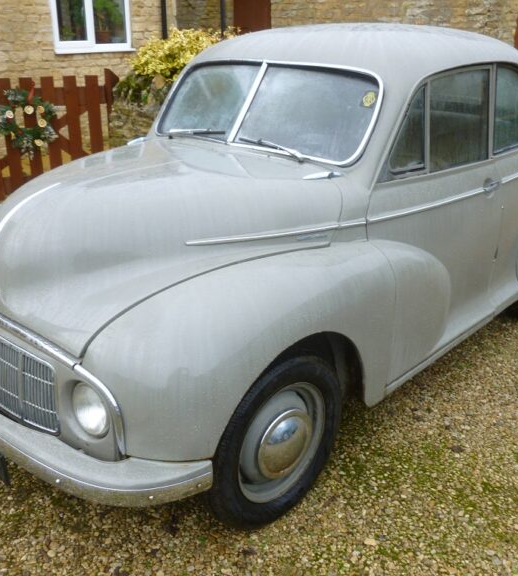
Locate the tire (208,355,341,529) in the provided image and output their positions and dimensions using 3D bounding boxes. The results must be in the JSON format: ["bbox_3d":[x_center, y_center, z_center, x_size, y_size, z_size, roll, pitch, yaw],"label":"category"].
[{"bbox_3d":[0.048,0.453,1.875,0.140,0.588,0.588,21,29,41],"label":"tire"}]

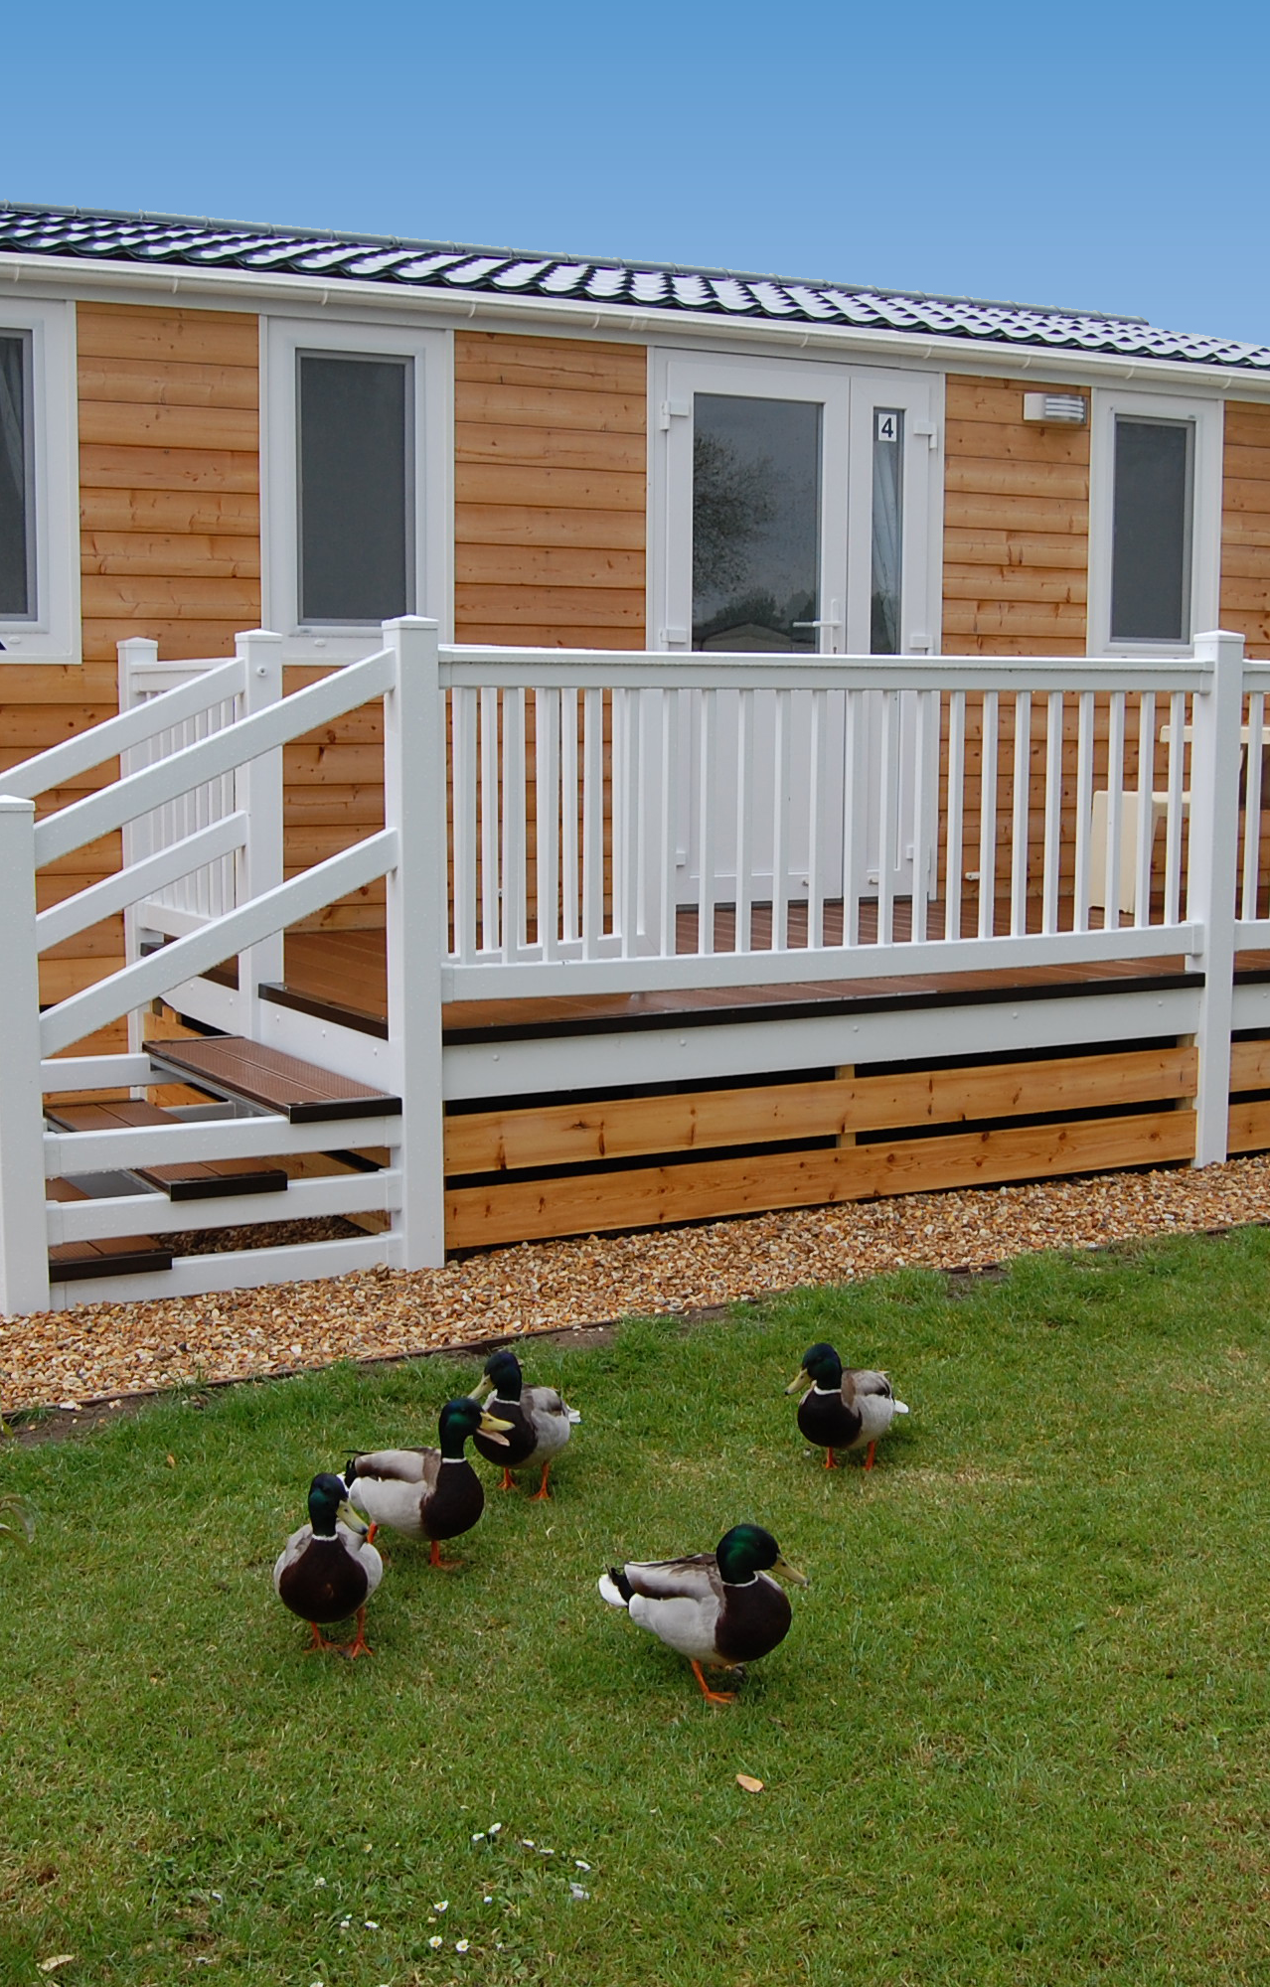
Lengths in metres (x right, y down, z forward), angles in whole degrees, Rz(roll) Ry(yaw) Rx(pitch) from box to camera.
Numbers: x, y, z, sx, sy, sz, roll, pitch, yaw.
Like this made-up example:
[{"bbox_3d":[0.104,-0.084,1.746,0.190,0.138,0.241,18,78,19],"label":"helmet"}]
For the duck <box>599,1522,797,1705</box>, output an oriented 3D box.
[{"bbox_3d":[0.088,0.887,3.315,0.370,0.285,0.165,7,10,43],"label":"duck"}]

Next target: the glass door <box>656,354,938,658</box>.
[{"bbox_3d":[0.682,-1.436,9.022,1.327,2.141,0.100,-4,8,-27],"label":"glass door"}]

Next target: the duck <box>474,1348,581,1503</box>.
[{"bbox_3d":[-0.198,0.778,4.189,0.160,0.290,0.360,4,8,31],"label":"duck"}]

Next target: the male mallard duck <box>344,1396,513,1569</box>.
[{"bbox_3d":[-0.377,0.817,3.812,0.370,0.305,0.160,5,8,35],"label":"male mallard duck"}]

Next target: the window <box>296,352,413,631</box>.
[{"bbox_3d":[-1.006,-1.821,8.121,0.447,0.971,0.060,-4,8,-27],"label":"window"}]

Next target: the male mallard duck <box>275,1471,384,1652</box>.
[{"bbox_3d":[-0.469,0.859,3.488,0.160,0.300,0.370,0,7,-4],"label":"male mallard duck"}]

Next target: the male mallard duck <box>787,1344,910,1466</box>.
[{"bbox_3d":[0.415,0.770,4.320,0.160,0.275,0.360,7,10,43],"label":"male mallard duck"}]

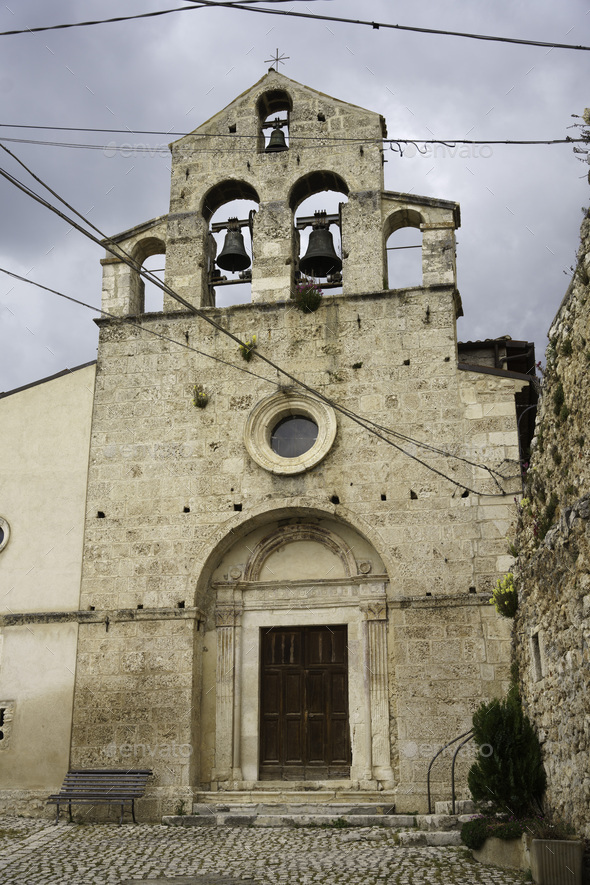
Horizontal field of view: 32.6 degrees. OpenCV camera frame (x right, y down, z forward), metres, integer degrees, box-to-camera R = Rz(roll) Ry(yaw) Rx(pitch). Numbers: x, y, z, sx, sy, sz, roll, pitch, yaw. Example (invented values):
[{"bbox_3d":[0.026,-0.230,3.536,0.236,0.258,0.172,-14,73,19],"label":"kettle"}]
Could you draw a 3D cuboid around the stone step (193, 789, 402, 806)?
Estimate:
[{"bbox_3d":[0.023,5.952,16.908,3.375,0.206,0.420,-4,-19,11],"label":"stone step"}]

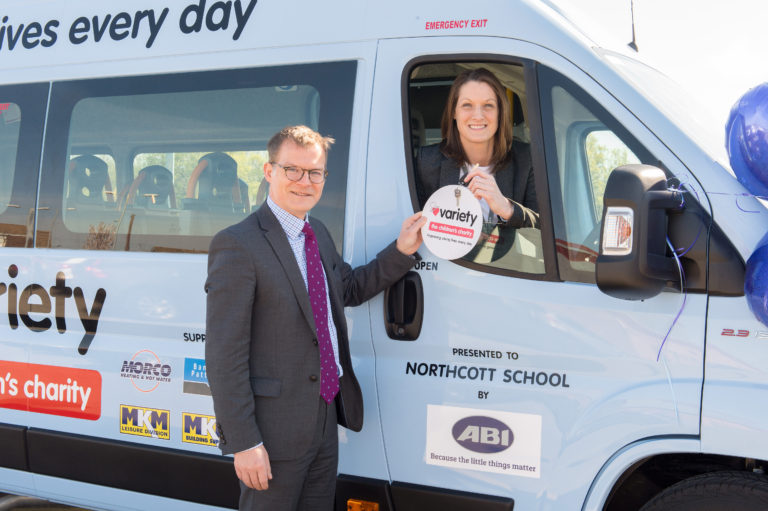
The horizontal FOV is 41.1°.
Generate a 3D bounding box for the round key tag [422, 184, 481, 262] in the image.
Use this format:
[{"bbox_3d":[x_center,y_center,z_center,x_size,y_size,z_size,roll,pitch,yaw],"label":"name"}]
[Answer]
[{"bbox_3d":[0.205,-0.100,3.095,0.225,0.225,0.008,12,3,37],"label":"round key tag"}]

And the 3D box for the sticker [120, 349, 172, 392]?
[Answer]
[{"bbox_3d":[-0.876,0.427,3.771,0.234,0.154,0.006,1,1,27],"label":"sticker"}]

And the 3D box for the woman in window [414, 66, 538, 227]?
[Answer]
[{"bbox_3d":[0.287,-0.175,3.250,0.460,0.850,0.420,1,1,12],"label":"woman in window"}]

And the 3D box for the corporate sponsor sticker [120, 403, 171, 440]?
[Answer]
[{"bbox_3d":[-0.880,0.615,3.773,0.232,0.107,0.006,1,1,27],"label":"corporate sponsor sticker"}]

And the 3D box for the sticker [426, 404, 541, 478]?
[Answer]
[{"bbox_3d":[0.306,0.574,3.167,0.377,0.190,0.006,1,1,27],"label":"sticker"}]

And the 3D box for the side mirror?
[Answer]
[{"bbox_3d":[0.715,-0.067,2.852,0.180,0.365,0.270,1,1,27],"label":"side mirror"}]

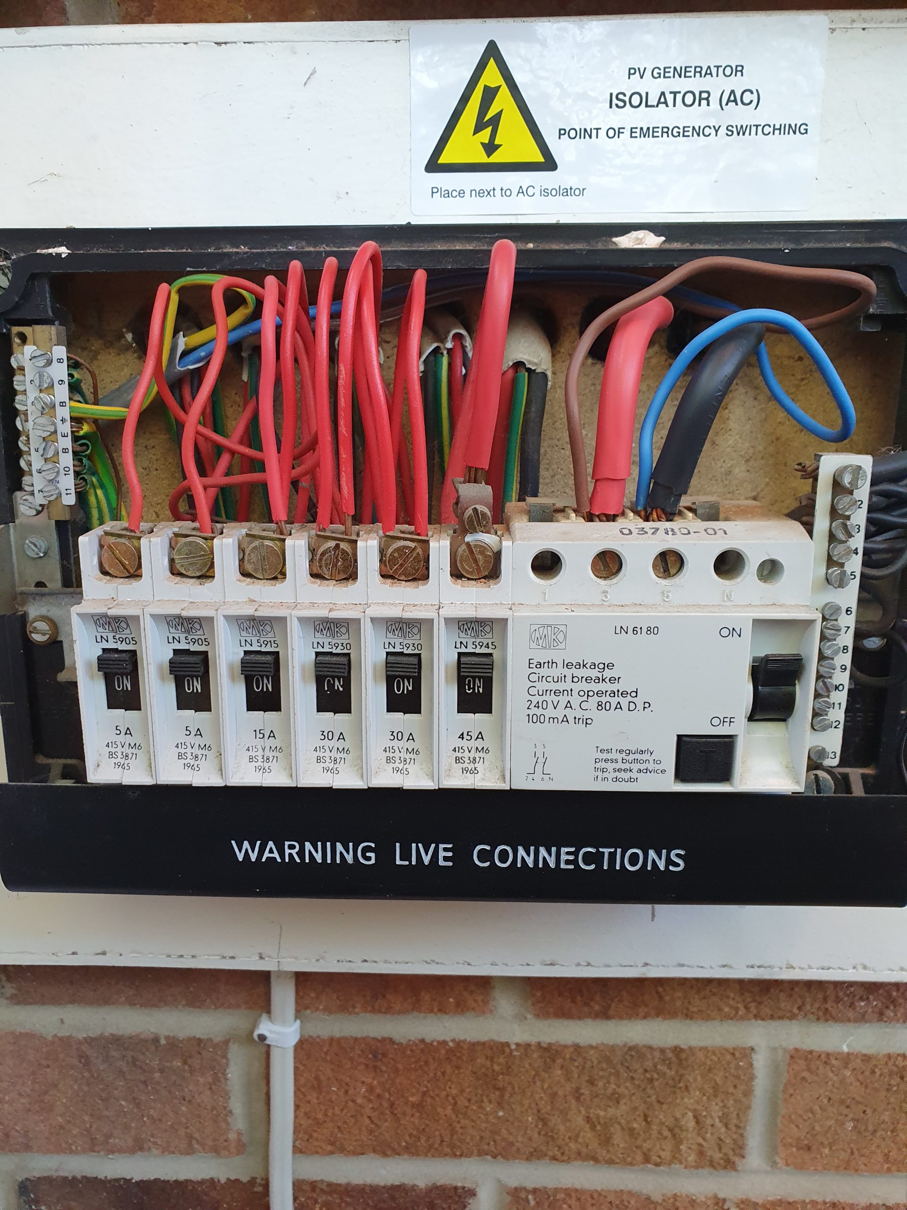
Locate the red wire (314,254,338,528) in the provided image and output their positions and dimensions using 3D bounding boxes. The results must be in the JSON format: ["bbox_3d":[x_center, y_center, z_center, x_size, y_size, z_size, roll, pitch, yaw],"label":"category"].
[{"bbox_3d":[-0.031,-0.051,0.226,0.007,0.066,0.019,0,12,2],"label":"red wire"}]

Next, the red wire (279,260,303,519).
[{"bbox_3d":[-0.043,-0.057,0.242,0.006,0.067,0.016,0,12,2],"label":"red wire"}]

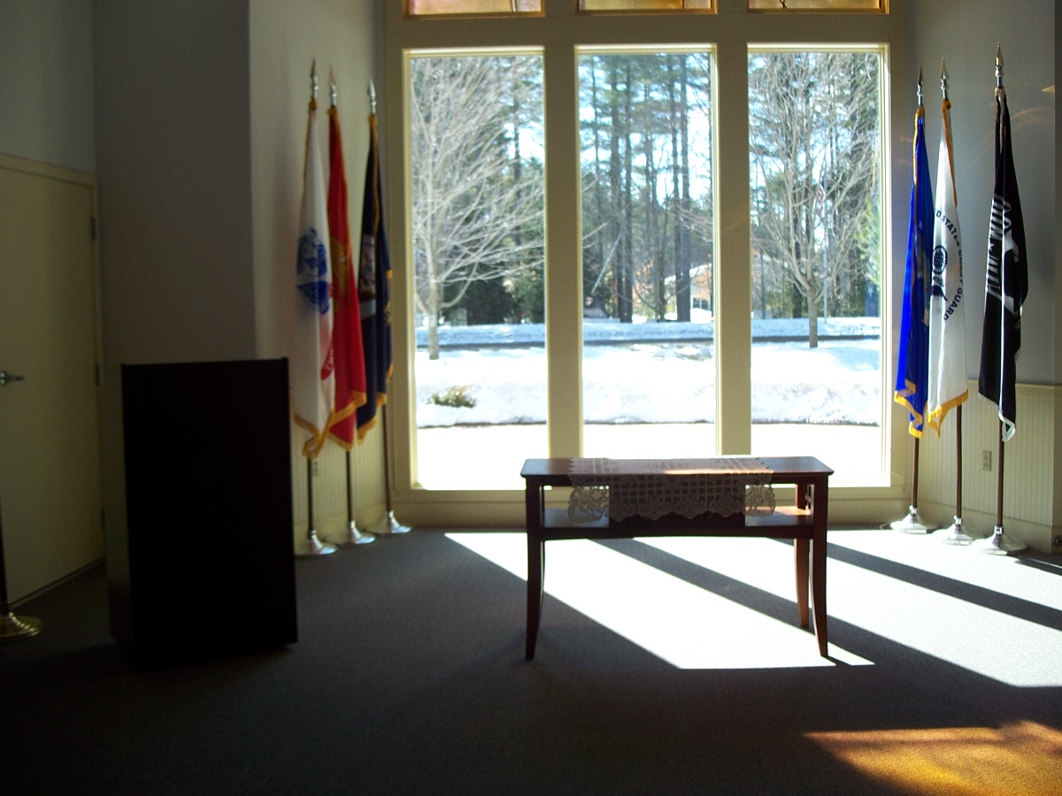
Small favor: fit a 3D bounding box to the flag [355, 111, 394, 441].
[{"bbox_3d":[-0.938,-0.704,6.814,0.230,2.000,0.220,-1,5,-8],"label":"flag"}]

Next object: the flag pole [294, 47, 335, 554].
[{"bbox_3d":[-1.212,-0.488,6.310,0.270,2.740,0.270,1,5,0],"label":"flag pole"}]

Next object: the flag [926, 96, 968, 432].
[{"bbox_3d":[2.377,-0.724,6.455,0.250,1.970,0.220,1,5,20],"label":"flag"}]

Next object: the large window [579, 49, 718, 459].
[{"bbox_3d":[0.721,-0.784,6.940,0.850,2.670,0.100,-1,5,2],"label":"large window"}]

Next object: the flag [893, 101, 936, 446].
[{"bbox_3d":[2.291,-0.741,6.734,0.250,1.980,0.220,1,5,19],"label":"flag"}]

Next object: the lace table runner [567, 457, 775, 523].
[{"bbox_3d":[0.556,0.368,4.646,0.830,0.190,0.440,-1,5,2],"label":"lace table runner"}]

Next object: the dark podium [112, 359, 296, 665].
[{"bbox_3d":[-1.373,0.428,4.704,0.645,1.175,0.470,-3,5,-29],"label":"dark podium"}]

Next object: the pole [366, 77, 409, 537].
[{"bbox_3d":[-0.903,-0.529,6.829,0.270,2.729,0.270,-2,5,0],"label":"pole"}]

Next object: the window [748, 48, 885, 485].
[{"bbox_3d":[1.758,-0.783,6.901,0.850,2.670,0.100,-1,5,2],"label":"window"}]

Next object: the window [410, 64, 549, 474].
[{"bbox_3d":[-0.327,-0.783,6.959,0.850,2.670,0.100,-1,5,2],"label":"window"}]

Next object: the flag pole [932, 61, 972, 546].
[{"bbox_3d":[2.395,-0.540,6.480,0.270,2.732,0.270,-3,5,0],"label":"flag pole"}]

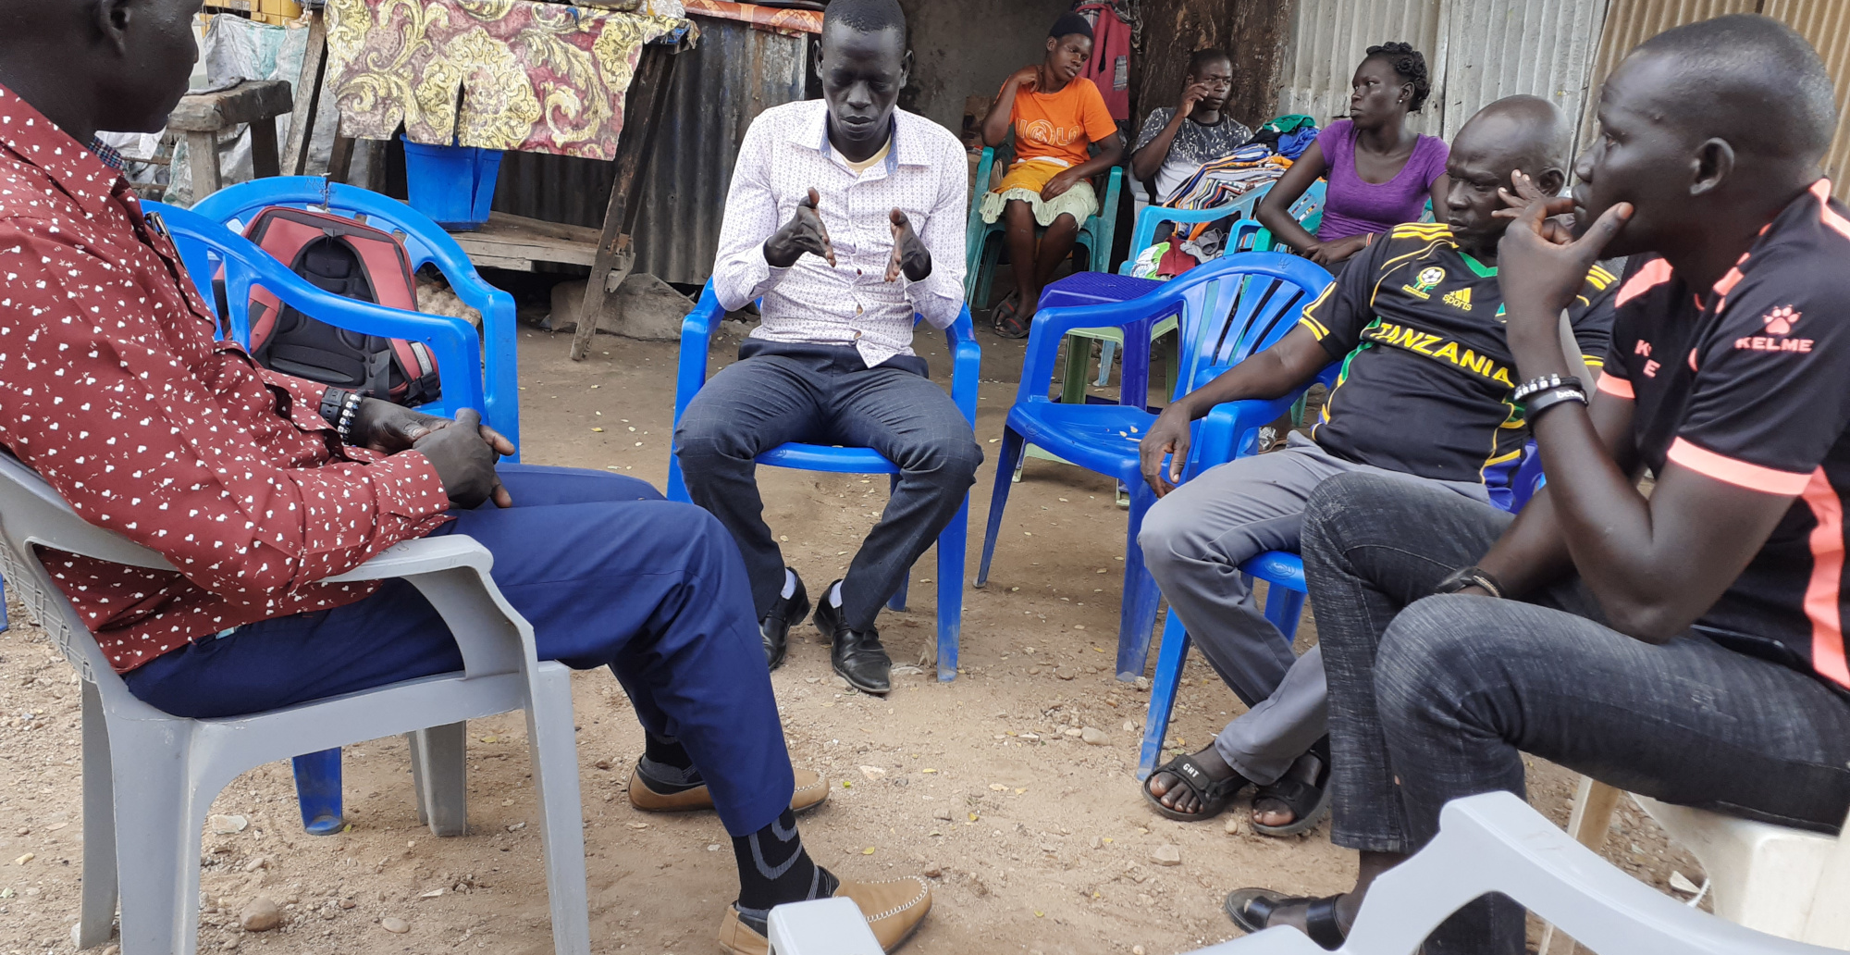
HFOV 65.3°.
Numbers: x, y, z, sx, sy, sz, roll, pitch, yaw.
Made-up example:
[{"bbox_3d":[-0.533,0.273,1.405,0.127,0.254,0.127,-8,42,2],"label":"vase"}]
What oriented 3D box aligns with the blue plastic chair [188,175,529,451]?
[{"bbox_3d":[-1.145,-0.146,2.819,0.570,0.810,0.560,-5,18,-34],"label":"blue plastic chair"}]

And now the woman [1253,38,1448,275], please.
[{"bbox_3d":[1.162,-0.621,4.017,0.520,1.200,0.720,17,18,37],"label":"woman"}]

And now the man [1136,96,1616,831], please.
[{"bbox_3d":[0.776,-0.011,2.277,0.700,1.170,0.580,-7,19,-38],"label":"man"}]

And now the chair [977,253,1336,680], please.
[{"bbox_3d":[0.520,-0.075,3.139,0.560,0.810,0.570,-4,17,-31],"label":"chair"}]

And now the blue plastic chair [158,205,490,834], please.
[{"bbox_3d":[-1.014,0.016,2.251,0.560,0.810,0.570,8,15,9],"label":"blue plastic chair"}]

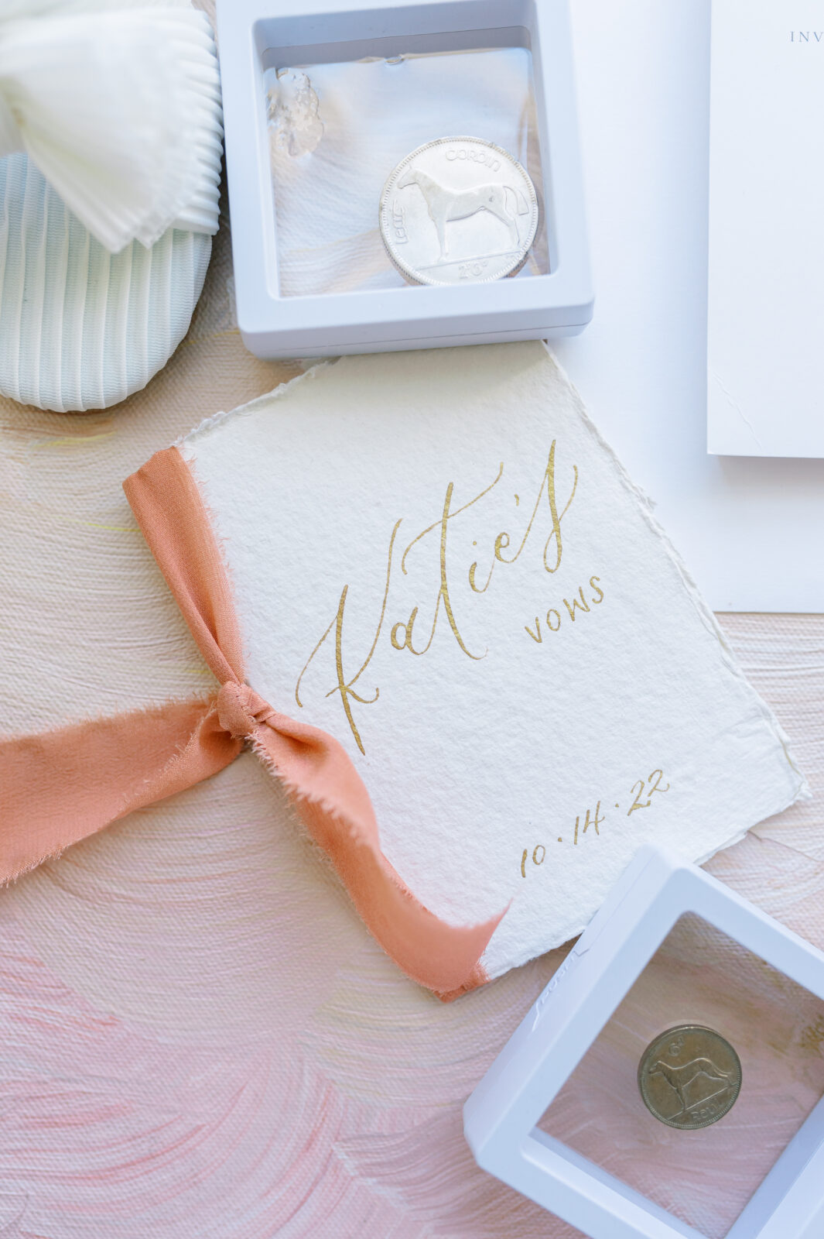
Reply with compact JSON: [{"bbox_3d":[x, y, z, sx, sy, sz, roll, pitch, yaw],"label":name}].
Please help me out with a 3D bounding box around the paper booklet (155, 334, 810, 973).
[{"bbox_3d":[0.012,0.003,0.254,0.088,0.006,0.127,-31,89,-1],"label":"paper booklet"}]

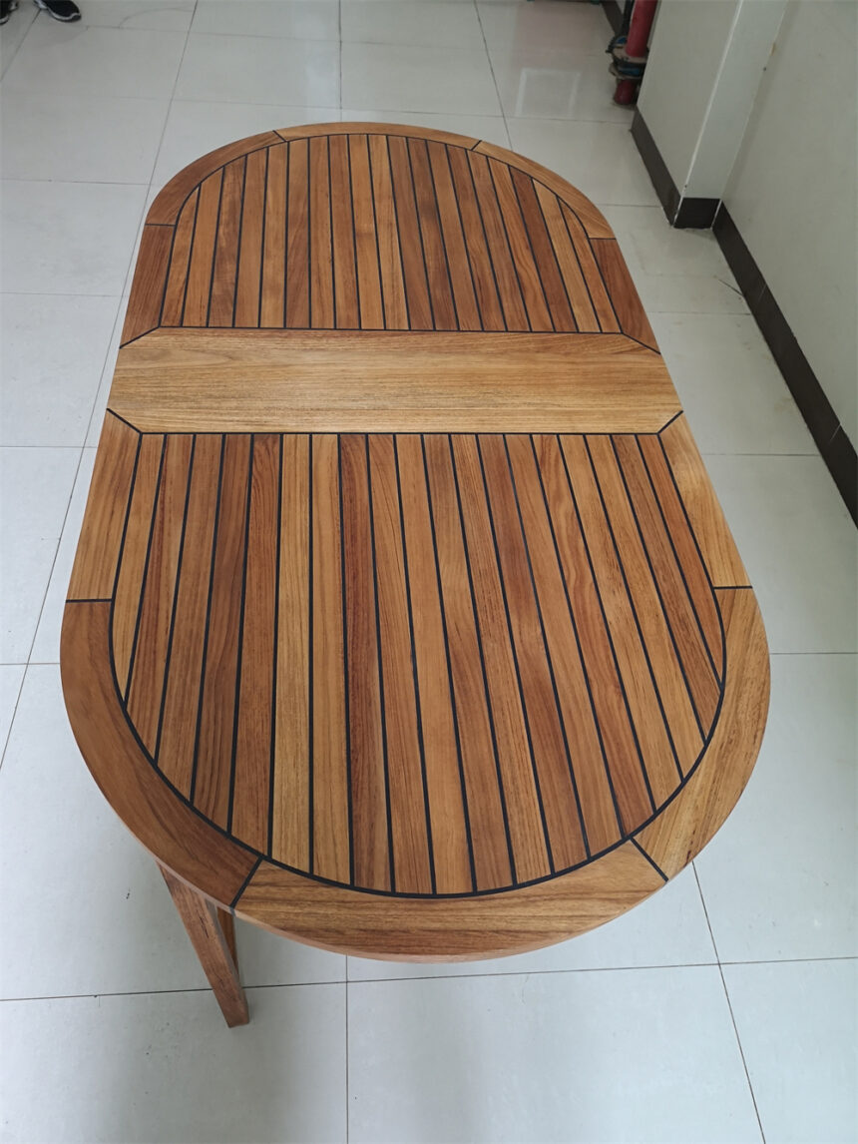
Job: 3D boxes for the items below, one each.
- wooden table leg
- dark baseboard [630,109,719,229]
[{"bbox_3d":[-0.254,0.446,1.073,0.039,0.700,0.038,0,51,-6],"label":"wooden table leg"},{"bbox_3d":[0.838,-1.404,3.064,0.136,0.100,0.664,0,51,-6],"label":"dark baseboard"}]

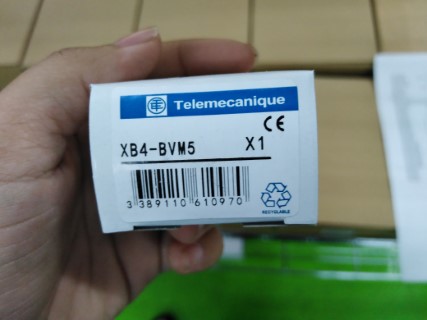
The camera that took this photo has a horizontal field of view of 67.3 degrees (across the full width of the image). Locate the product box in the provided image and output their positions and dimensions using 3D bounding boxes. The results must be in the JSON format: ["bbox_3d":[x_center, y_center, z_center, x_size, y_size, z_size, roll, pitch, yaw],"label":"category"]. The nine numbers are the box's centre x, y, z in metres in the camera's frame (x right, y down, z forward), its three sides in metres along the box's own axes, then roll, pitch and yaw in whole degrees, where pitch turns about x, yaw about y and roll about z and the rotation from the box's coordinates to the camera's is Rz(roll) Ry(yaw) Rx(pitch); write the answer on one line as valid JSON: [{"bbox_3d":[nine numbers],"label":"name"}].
[{"bbox_3d":[-0.001,-0.005,0.123,0.057,0.082,0.039,-3,95,3],"label":"product box"}]

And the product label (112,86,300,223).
[{"bbox_3d":[-0.002,-0.002,0.082,0.046,0.001,0.034,-3,95,3],"label":"product label"}]

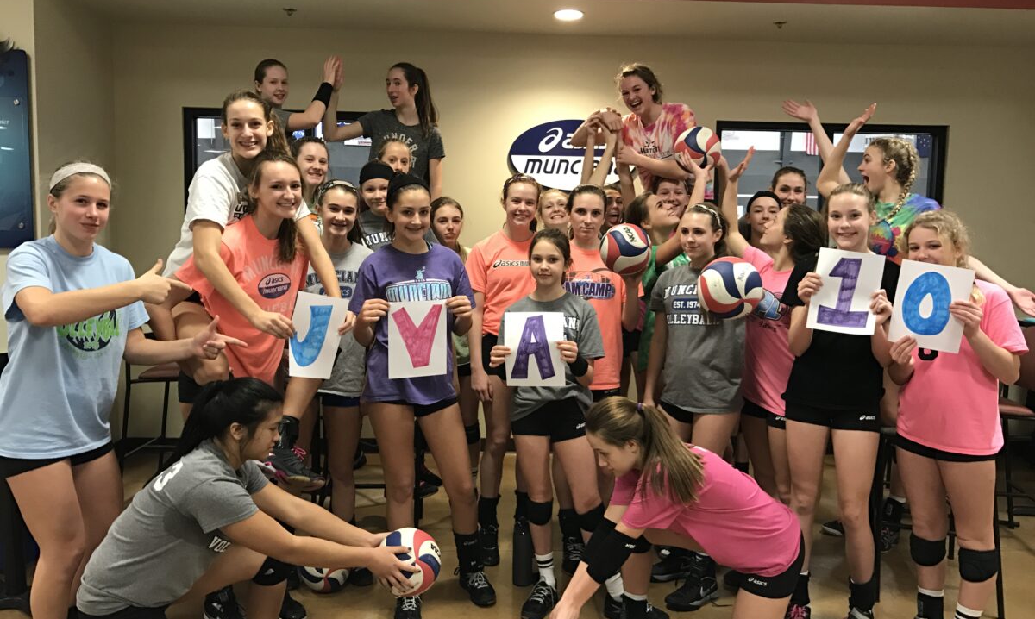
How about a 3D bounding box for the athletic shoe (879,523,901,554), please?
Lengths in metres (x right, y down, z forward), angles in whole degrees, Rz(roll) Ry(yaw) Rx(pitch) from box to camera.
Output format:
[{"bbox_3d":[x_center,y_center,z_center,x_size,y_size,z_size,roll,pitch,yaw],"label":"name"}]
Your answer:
[{"bbox_3d":[1.515,0.905,3.400,0.095,0.105,0.250,4,14,30],"label":"athletic shoe"}]

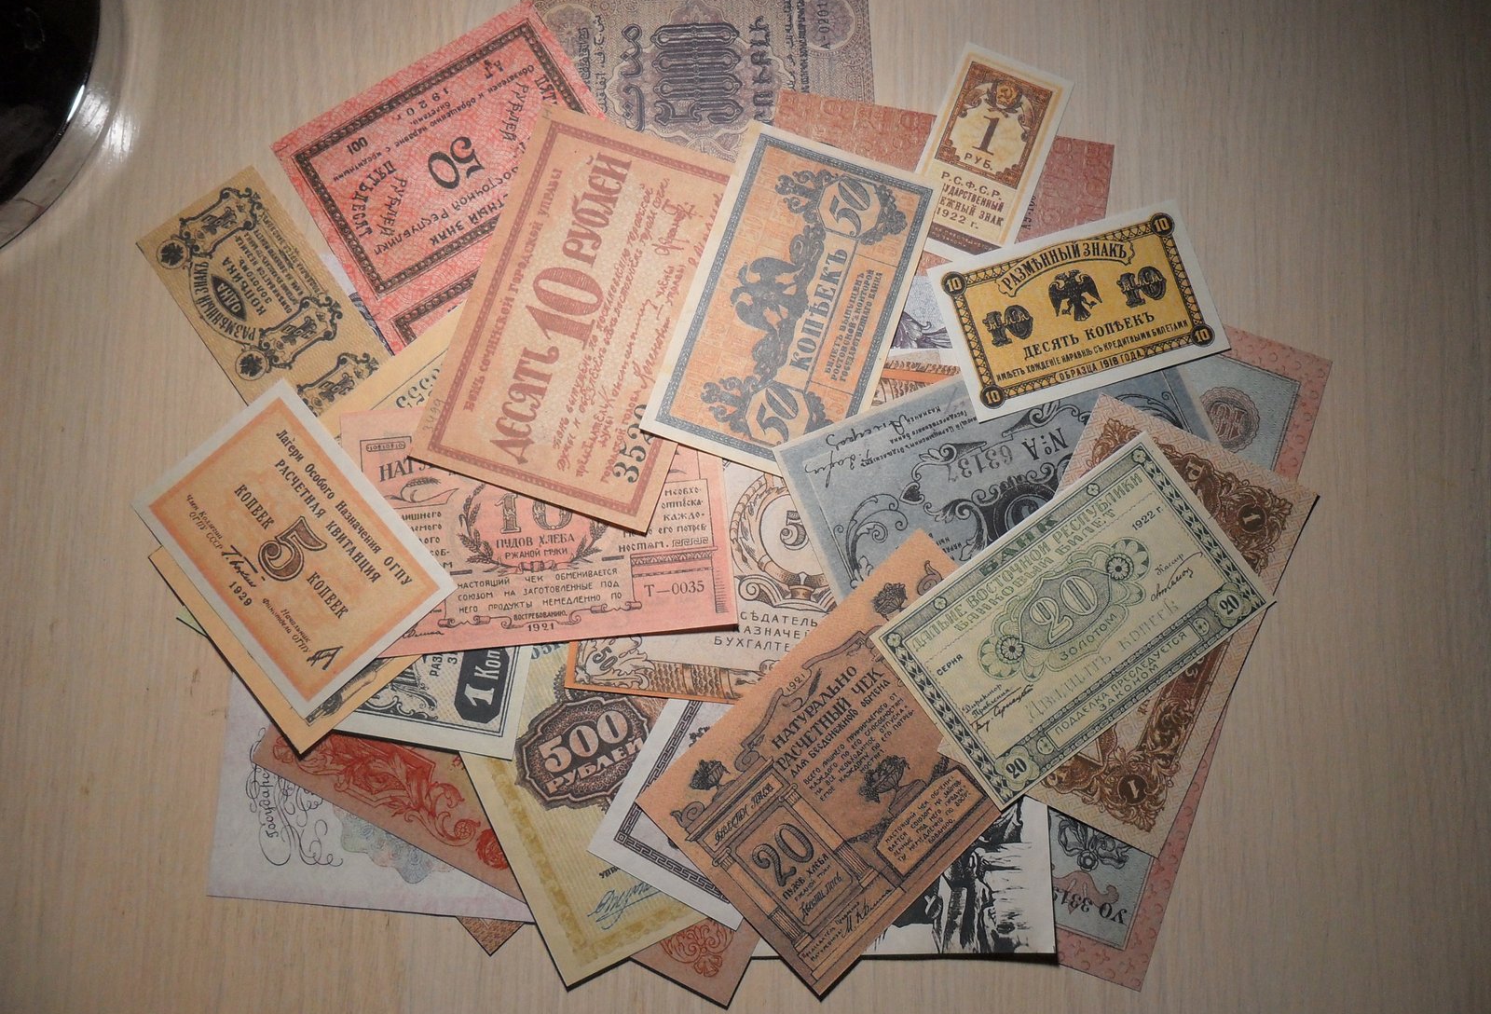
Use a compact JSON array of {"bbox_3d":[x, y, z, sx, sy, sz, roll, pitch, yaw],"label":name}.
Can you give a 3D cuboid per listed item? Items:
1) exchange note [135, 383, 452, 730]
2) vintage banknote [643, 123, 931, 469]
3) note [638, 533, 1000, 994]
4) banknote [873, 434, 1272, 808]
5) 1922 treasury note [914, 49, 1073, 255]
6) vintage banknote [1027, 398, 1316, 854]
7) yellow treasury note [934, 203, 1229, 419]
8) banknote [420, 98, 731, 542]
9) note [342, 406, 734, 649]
[{"bbox_3d":[-0.137,0.011,0.355,0.058,0.002,0.086,-42,85,-6],"label":"exchange note"},{"bbox_3d":[0.016,-0.064,0.369,0.064,0.002,0.108,20,82,1],"label":"vintage banknote"},{"bbox_3d":[0.037,0.076,0.351,0.119,0.002,0.079,-44,85,-6],"label":"note"},{"bbox_3d":[0.101,0.034,0.358,0.108,0.002,0.065,-36,84,-6],"label":"banknote"},{"bbox_3d":[0.078,-0.115,0.377,0.038,0.002,0.068,22,82,2],"label":"1922 treasury note"},{"bbox_3d":[0.119,0.035,0.358,0.074,0.002,0.123,26,82,2],"label":"vintage banknote"},{"bbox_3d":[0.106,-0.063,0.371,0.085,0.002,0.052,-16,83,-3],"label":"yellow treasury note"},{"bbox_3d":[-0.047,-0.060,0.367,0.077,0.002,0.120,19,82,1],"label":"banknote"},{"bbox_3d":[-0.063,0.004,0.358,0.115,0.002,0.077,-6,82,-2],"label":"note"}]

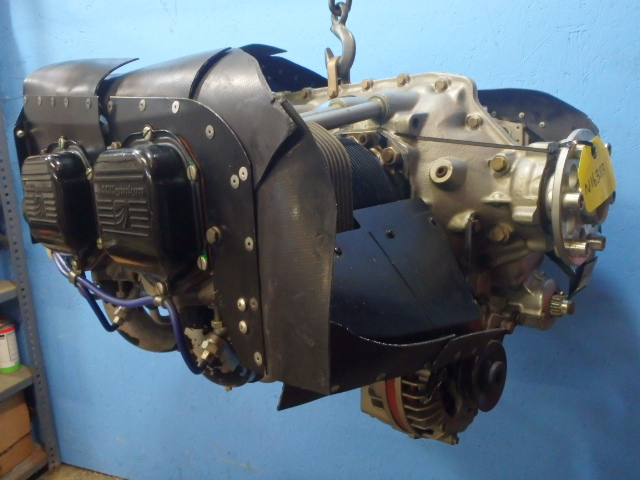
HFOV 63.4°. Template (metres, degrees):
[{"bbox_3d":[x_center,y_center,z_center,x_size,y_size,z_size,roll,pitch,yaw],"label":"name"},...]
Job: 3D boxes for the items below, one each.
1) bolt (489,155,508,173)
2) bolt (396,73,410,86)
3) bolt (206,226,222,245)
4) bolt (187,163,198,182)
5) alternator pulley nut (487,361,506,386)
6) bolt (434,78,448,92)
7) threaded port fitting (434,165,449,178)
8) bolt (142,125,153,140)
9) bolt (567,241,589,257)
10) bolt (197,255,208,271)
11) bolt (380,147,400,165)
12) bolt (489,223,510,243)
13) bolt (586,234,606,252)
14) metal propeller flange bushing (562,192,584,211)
[{"bbox_3d":[0.190,-0.081,0.550,0.018,0.018,0.010,6,14,42],"label":"bolt"},{"bbox_3d":[0.107,-0.207,0.668,0.015,0.015,0.010,6,12,42],"label":"bolt"},{"bbox_3d":[-0.090,-0.004,0.440,0.015,0.015,0.008,6,14,42],"label":"bolt"},{"bbox_3d":[-0.098,-0.052,0.396,0.011,0.011,0.006,6,12,42],"label":"bolt"},{"bbox_3d":[0.177,0.133,0.517,0.010,0.025,0.025,6,12,43],"label":"alternator pulley nut"},{"bbox_3d":[0.148,-0.188,0.631,0.016,0.016,0.010,6,12,42],"label":"bolt"},{"bbox_3d":[0.135,-0.076,0.574,0.014,0.014,0.008,6,-4,43],"label":"threaded port fitting"},{"bbox_3d":[-0.153,-0.095,0.459,0.012,0.012,0.007,6,14,42],"label":"bolt"},{"bbox_3d":[0.265,0.009,0.535,0.020,0.016,0.016,6,12,42],"label":"bolt"},{"bbox_3d":[-0.099,0.019,0.434,0.012,0.012,0.006,6,14,42],"label":"bolt"},{"bbox_3d":[0.088,-0.106,0.648,0.019,0.019,0.012,6,12,42],"label":"bolt"},{"bbox_3d":[0.204,-0.008,0.588,0.018,0.018,0.014,6,12,42],"label":"bolt"},{"bbox_3d":[0.315,0.004,0.590,0.017,0.017,0.017,6,14,42],"label":"bolt"},{"bbox_3d":[0.254,-0.038,0.518,0.017,0.017,0.017,6,14,42],"label":"metal propeller flange bushing"}]

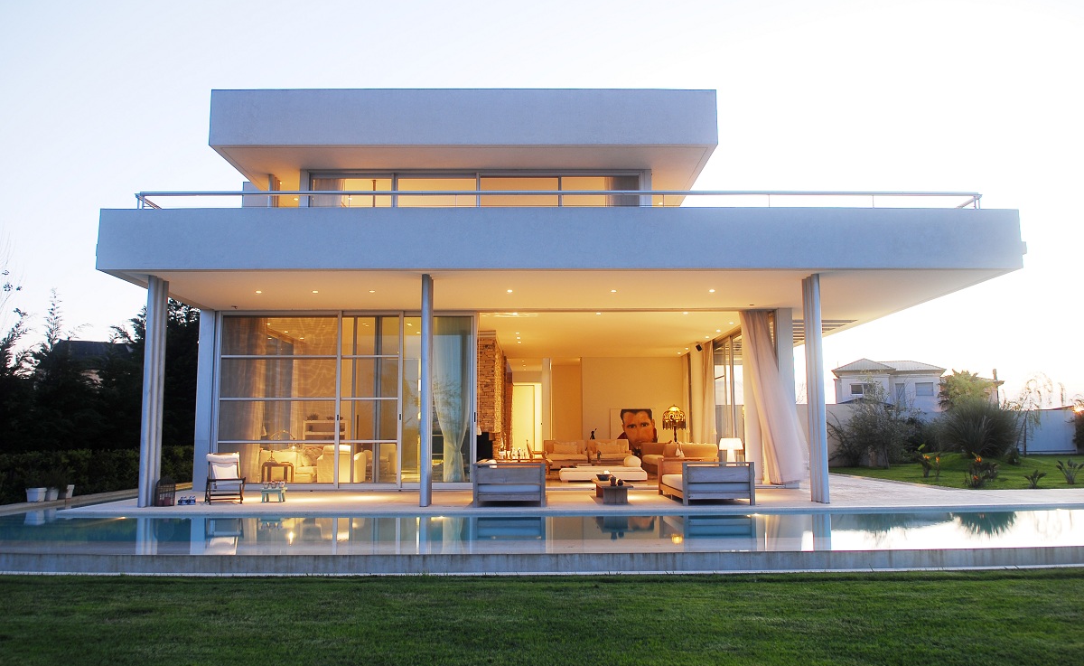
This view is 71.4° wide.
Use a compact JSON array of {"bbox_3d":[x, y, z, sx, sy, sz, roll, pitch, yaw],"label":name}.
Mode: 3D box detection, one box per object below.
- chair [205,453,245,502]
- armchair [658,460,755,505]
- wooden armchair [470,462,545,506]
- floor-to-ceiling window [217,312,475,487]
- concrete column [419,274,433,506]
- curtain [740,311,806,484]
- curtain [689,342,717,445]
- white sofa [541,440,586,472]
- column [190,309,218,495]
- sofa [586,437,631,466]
[{"bbox_3d":[-4.512,2.066,10.739,0.560,0.740,0.720,2,-7,-17],"label":"chair"},{"bbox_3d":[2.310,2.103,10.821,0.960,0.580,1.700,0,-7,0],"label":"armchair"},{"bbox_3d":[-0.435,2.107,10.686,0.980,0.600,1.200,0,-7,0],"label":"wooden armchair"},{"bbox_3d":[-3.447,1.161,13.285,4.560,3.100,0.130,0,-7,0],"label":"floor-to-ceiling window"},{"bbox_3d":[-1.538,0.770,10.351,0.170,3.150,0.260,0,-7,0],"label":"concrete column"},{"bbox_3d":[3.960,1.111,13.014,1.050,3.000,0.500,0,-7,0],"label":"curtain"},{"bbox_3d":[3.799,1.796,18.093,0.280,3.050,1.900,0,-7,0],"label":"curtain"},{"bbox_3d":[0.570,2.979,18.472,1.050,0.690,0.900,0,-7,0],"label":"white sofa"},{"bbox_3d":[-5.780,1.117,13.063,0.280,3.100,0.280,0,-7,0],"label":"column"},{"bbox_3d":[1.660,2.979,18.472,1.050,0.690,0.900,0,-7,0],"label":"sofa"}]

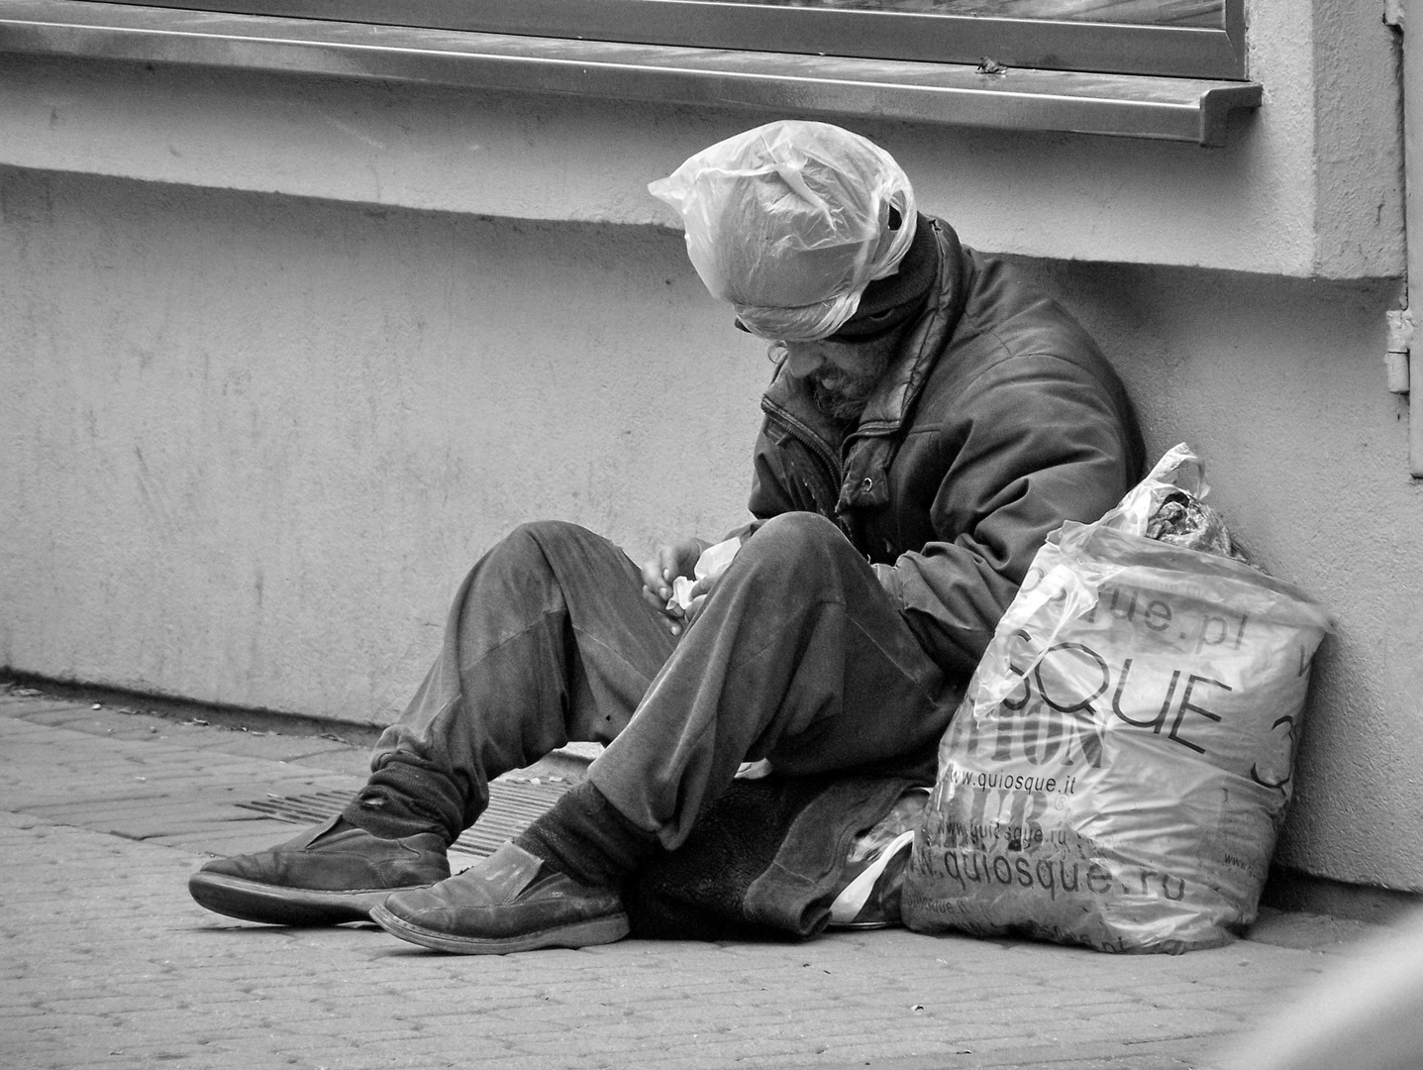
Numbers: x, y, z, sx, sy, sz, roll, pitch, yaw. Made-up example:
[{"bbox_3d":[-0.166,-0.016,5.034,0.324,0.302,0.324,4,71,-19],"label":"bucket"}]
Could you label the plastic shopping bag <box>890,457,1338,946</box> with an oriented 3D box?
[{"bbox_3d":[0.438,0.178,16.520,0.370,0.510,0.300,10,0,11],"label":"plastic shopping bag"}]

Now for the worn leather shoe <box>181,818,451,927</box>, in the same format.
[{"bbox_3d":[-0.424,0.361,16.900,0.280,0.115,0.105,-3,-6,-20],"label":"worn leather shoe"}]

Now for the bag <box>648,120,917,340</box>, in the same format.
[{"bbox_3d":[0.079,-0.331,16.950,0.235,0.230,0.225,-34,19,-24],"label":"bag"}]

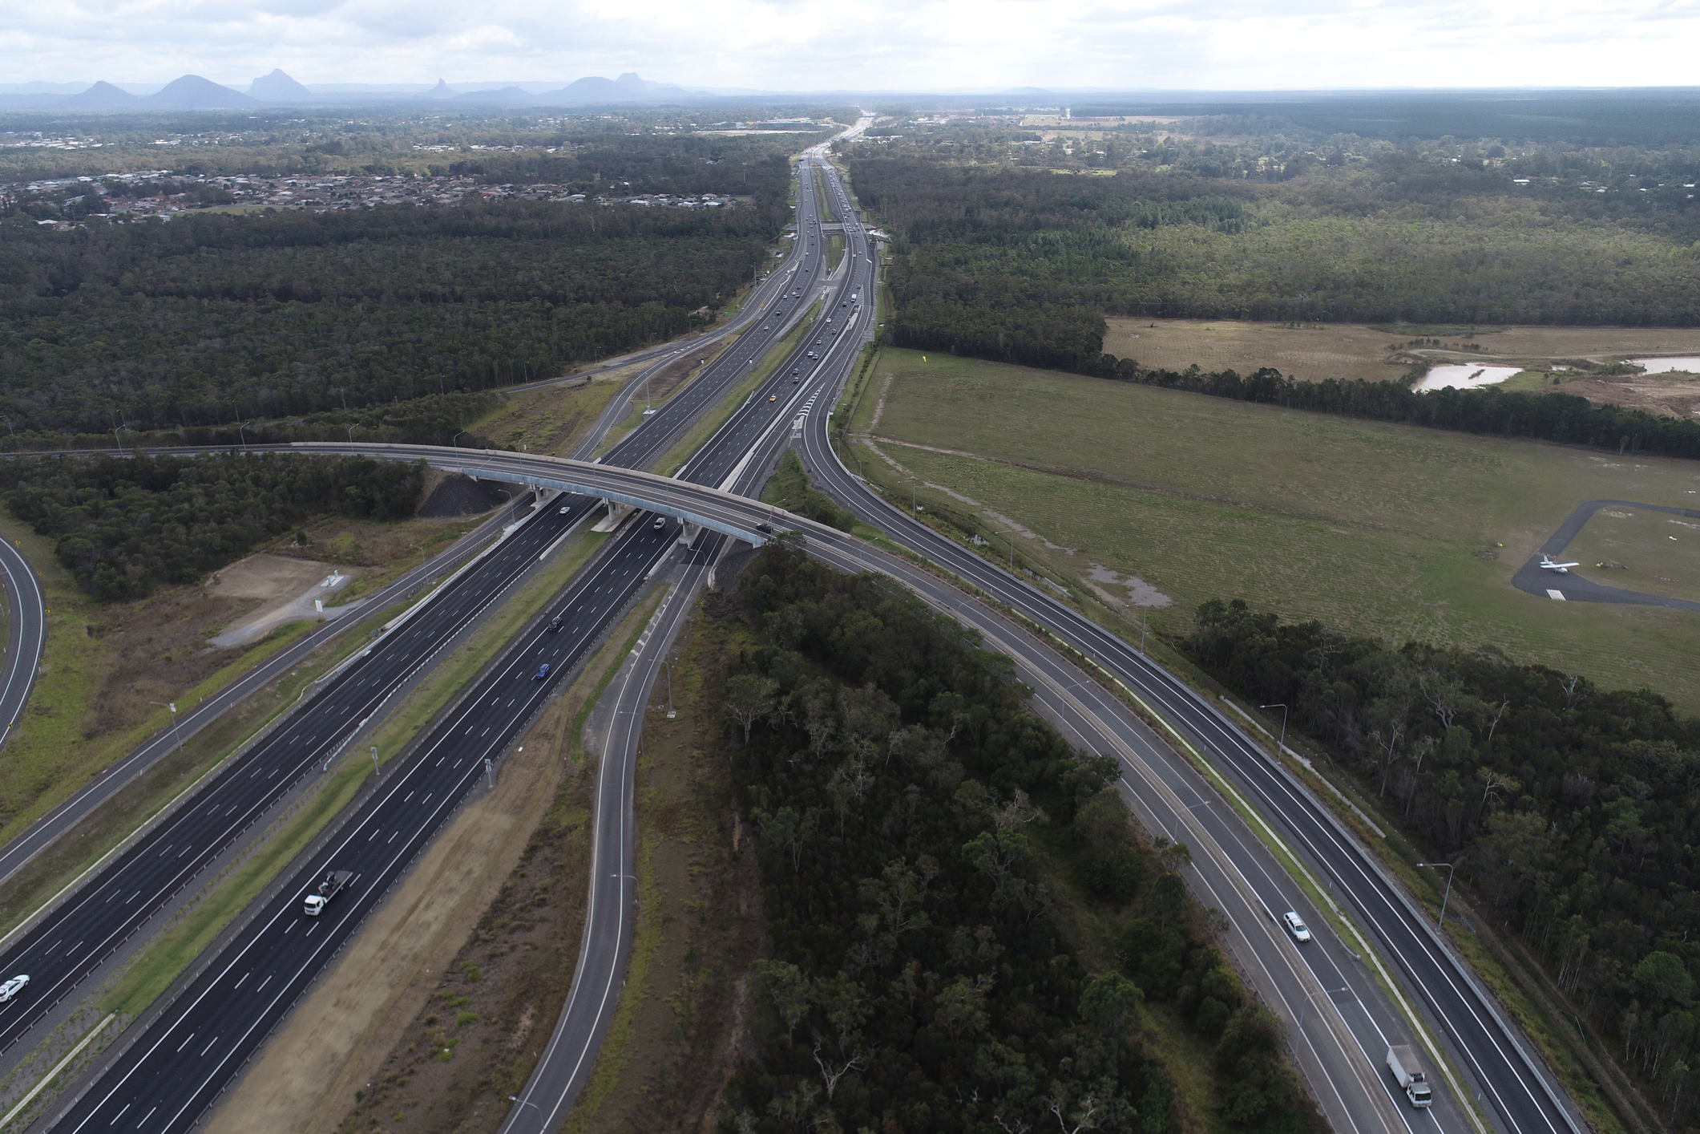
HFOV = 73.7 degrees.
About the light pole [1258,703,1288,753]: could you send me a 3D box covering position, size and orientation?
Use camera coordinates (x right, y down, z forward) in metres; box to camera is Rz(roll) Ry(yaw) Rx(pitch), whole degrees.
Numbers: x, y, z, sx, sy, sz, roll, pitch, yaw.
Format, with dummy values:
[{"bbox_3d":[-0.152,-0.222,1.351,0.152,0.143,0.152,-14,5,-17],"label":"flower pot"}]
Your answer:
[{"bbox_3d":[78.217,31.369,209.995,5.520,12.100,0.350,-6,24,-12],"label":"light pole"}]

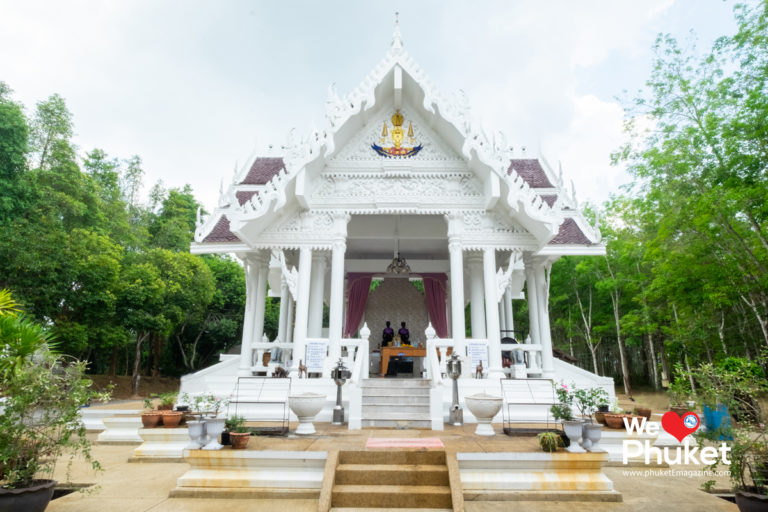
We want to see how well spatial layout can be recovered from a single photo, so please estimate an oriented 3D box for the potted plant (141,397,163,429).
[{"bbox_3d":[-3.860,2.614,6.387,0.304,0.395,0.320,0,-16,2],"label":"potted plant"}]

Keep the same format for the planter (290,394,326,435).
[{"bbox_3d":[-1.186,2.455,5.990,0.586,0.540,0.586,0,-16,2],"label":"planter"}]

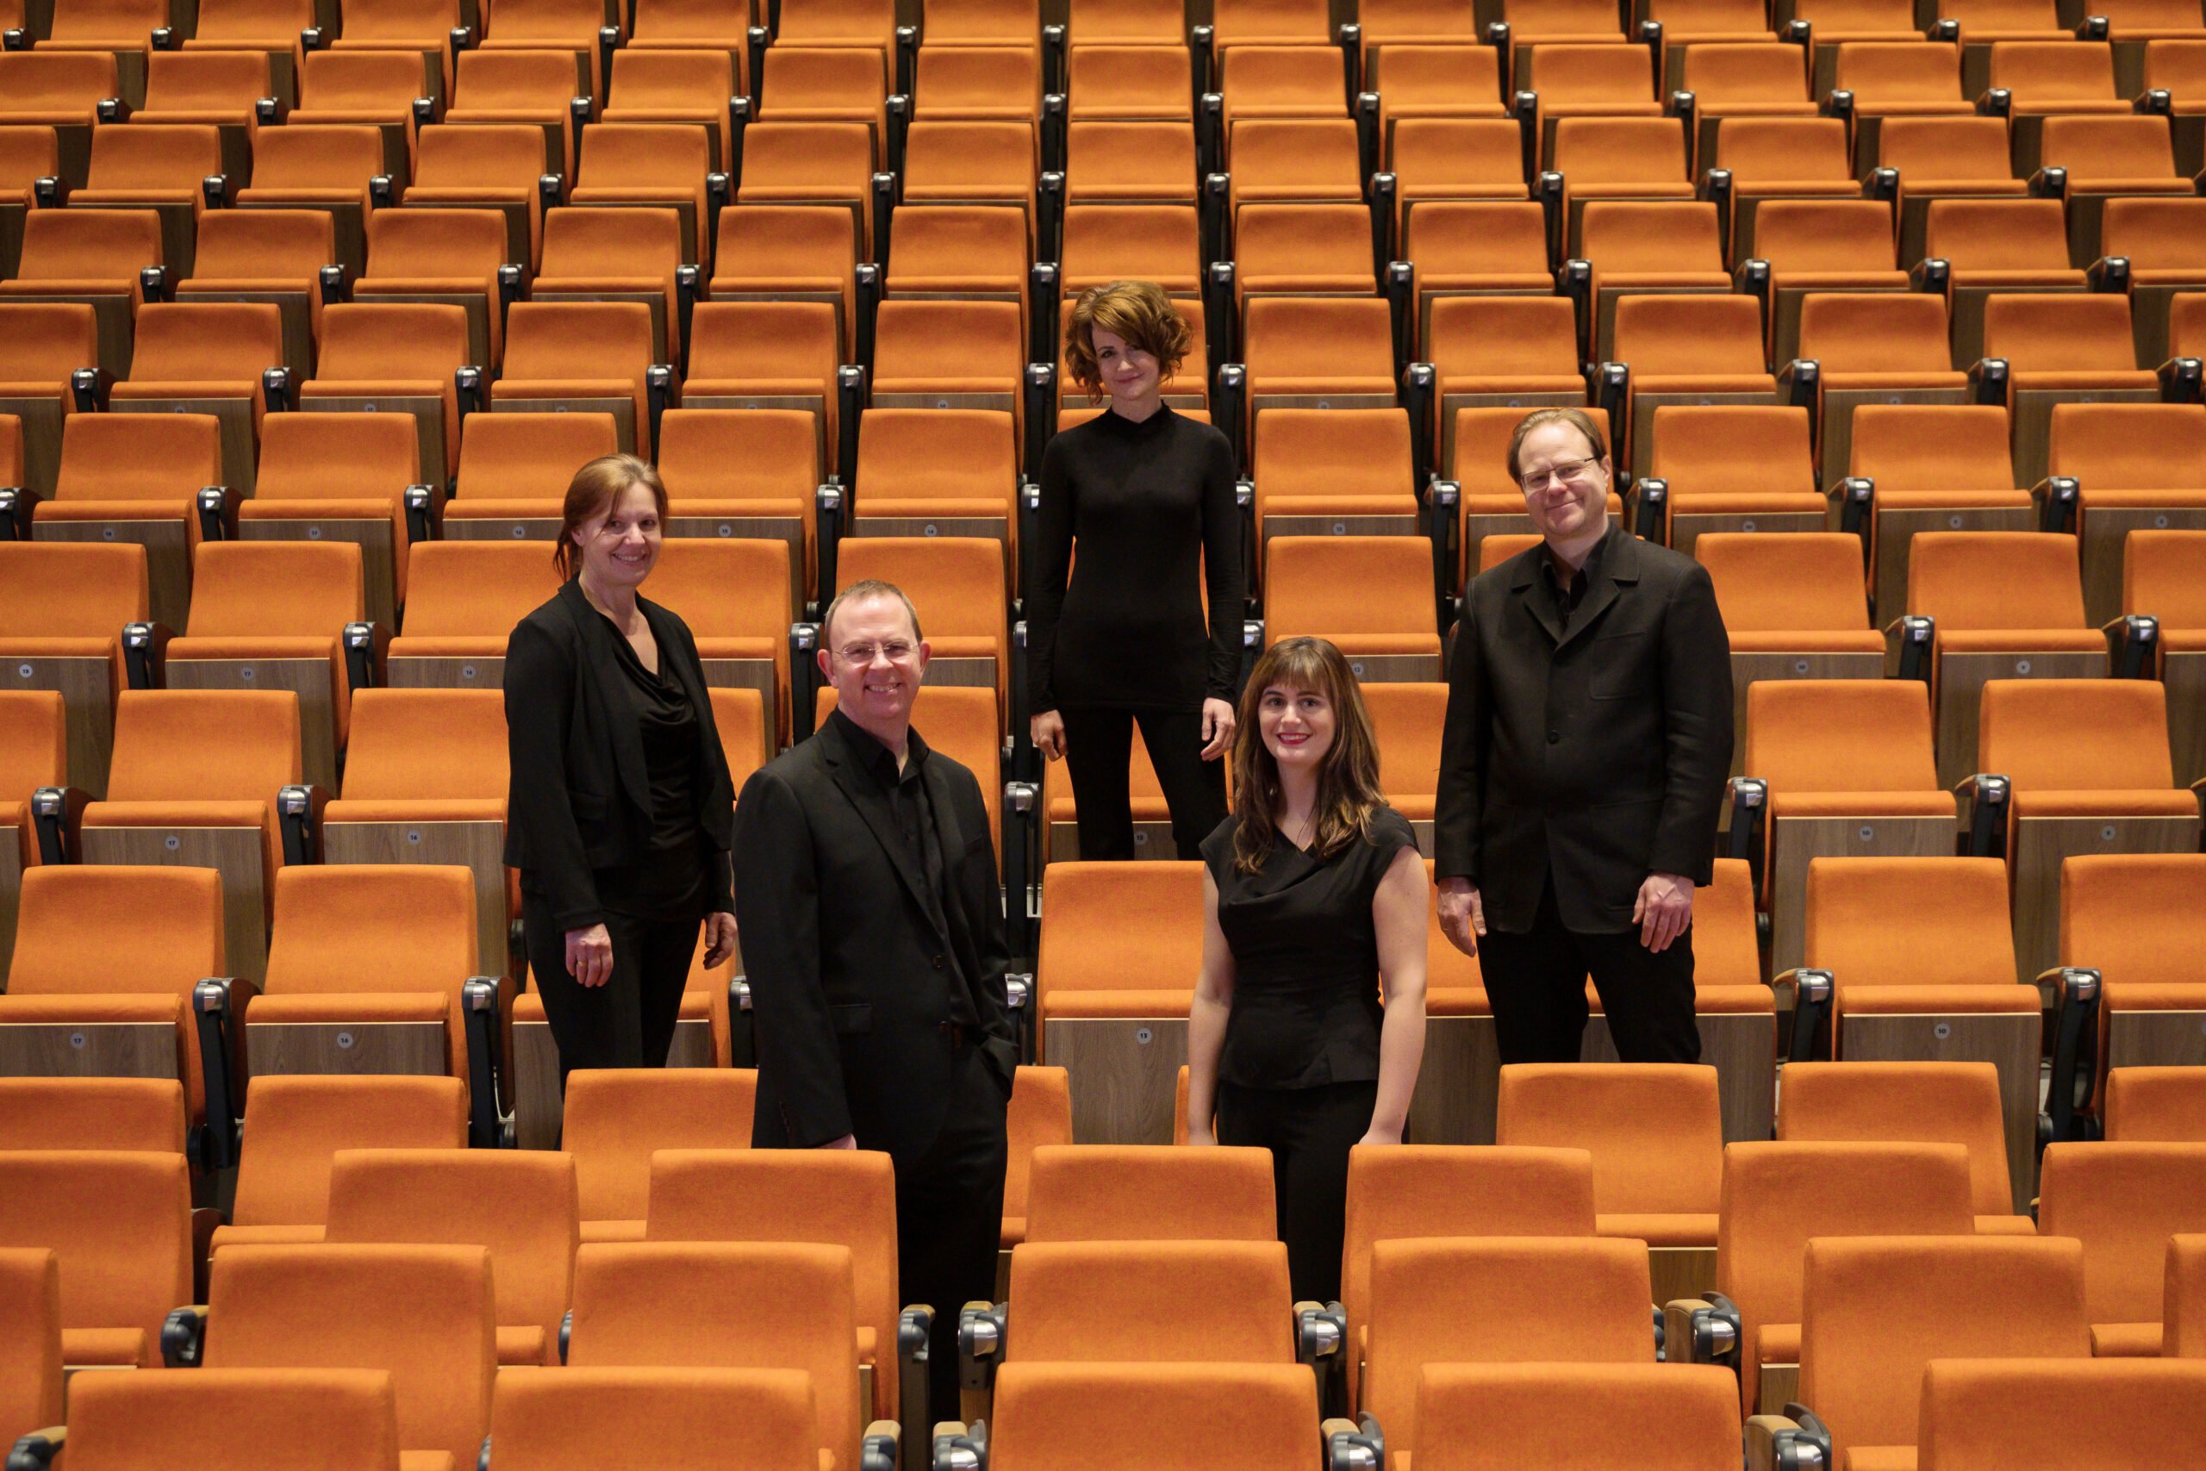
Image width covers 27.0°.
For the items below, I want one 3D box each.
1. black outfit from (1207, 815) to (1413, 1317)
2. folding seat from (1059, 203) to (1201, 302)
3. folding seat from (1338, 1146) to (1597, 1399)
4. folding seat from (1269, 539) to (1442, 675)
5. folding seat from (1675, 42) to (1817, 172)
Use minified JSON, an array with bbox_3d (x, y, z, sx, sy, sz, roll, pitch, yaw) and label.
[{"bbox_3d":[0.368,0.776,8.117,0.400,1.300,0.270,0,1,0],"label":"black outfit"},{"bbox_3d":[0.085,-1.257,14.162,0.530,0.770,0.500,0,3,0],"label":"folding seat"},{"bbox_3d":[0.640,1.133,7.823,0.530,0.820,0.500,0,3,0],"label":"folding seat"},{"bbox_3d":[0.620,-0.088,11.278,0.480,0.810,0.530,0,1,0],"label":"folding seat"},{"bbox_3d":[2.193,-1.990,15.811,0.550,0.820,0.530,0,4,0],"label":"folding seat"}]

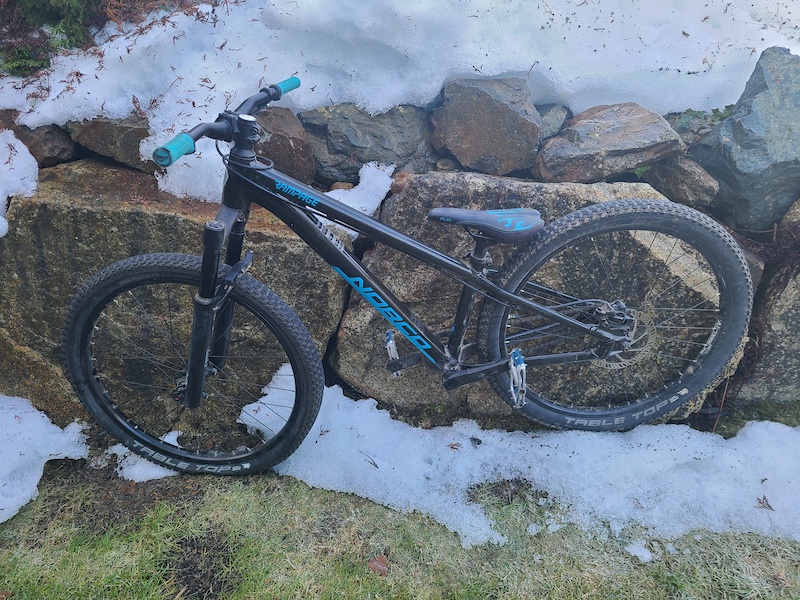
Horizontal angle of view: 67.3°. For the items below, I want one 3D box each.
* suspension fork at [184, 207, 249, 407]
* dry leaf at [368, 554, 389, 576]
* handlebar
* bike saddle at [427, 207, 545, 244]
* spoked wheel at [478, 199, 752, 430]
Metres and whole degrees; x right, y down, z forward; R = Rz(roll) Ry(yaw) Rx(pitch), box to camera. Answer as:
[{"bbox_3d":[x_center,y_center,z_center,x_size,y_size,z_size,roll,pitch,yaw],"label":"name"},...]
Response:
[{"bbox_3d":[-0.434,0.017,1.429,0.100,0.525,0.180,15,28,-3],"label":"suspension fork"},{"bbox_3d":[-0.050,0.620,1.403,0.050,0.015,0.055,-4,36,0],"label":"dry leaf"},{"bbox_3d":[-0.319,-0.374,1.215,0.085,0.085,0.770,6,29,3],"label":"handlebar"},{"bbox_3d":[0.189,-0.173,1.342,0.257,0.070,0.140,0,29,-2],"label":"bike saddle"},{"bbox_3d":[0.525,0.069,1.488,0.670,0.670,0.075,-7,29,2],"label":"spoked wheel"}]

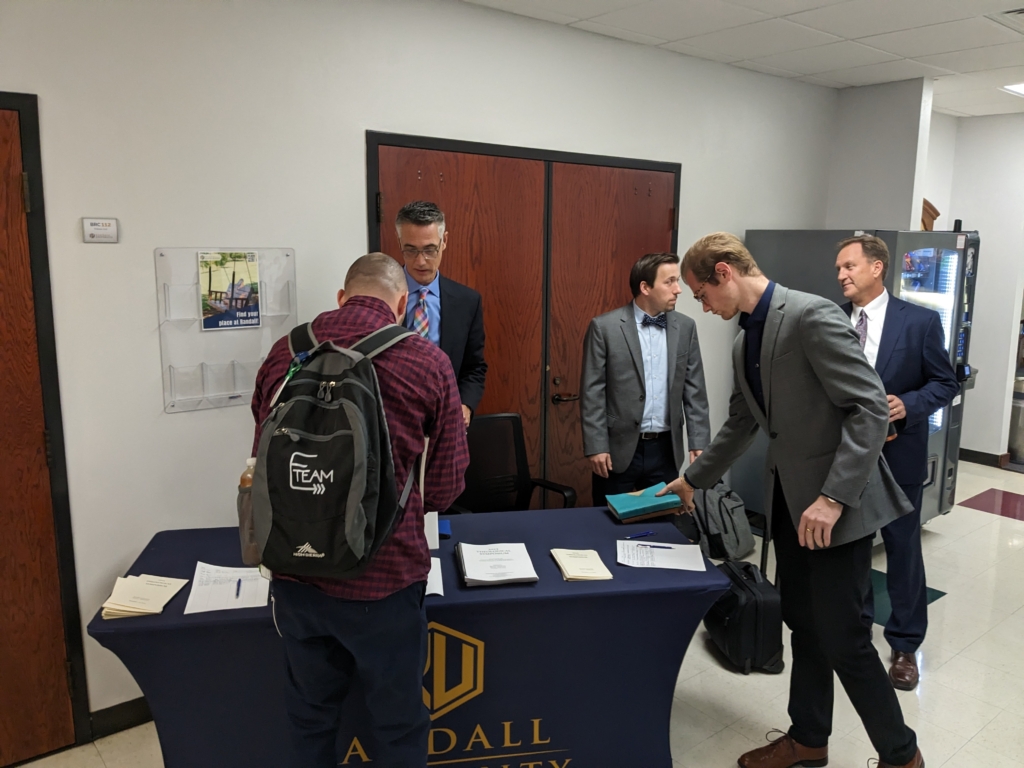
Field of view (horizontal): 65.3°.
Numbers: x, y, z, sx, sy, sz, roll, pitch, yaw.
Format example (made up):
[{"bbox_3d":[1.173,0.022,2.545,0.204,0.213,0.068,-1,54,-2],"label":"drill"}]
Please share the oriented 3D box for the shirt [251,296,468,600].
[{"bbox_3d":[-0.345,0.168,1.985,0.530,0.760,0.400,1,10,8],"label":"shirt"}]

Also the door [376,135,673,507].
[{"bbox_3d":[0.167,-0.009,3.951,1.850,2.150,0.080,-7,12,-38],"label":"door"}]

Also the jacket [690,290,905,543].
[{"bbox_3d":[0.925,0.086,2.549,0.550,0.790,0.580,-3,10,-15],"label":"jacket"}]

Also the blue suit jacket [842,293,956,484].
[{"bbox_3d":[1.450,0.022,3.147,0.340,0.770,0.540,-8,13,-41],"label":"blue suit jacket"}]

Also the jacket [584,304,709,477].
[{"bbox_3d":[0.555,0.017,3.318,0.550,0.720,0.280,-1,10,-8],"label":"jacket"}]

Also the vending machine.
[{"bbox_3d":[2.033,0.009,4.806,0.955,1.810,0.915,-7,12,-38],"label":"vending machine"}]

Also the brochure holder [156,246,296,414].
[{"bbox_3d":[-1.014,-0.200,2.917,0.500,0.585,0.065,-7,12,-38],"label":"brochure holder"}]

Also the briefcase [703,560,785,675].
[{"bbox_3d":[0.968,0.987,3.465,0.210,0.360,0.400,-1,10,-8],"label":"briefcase"}]

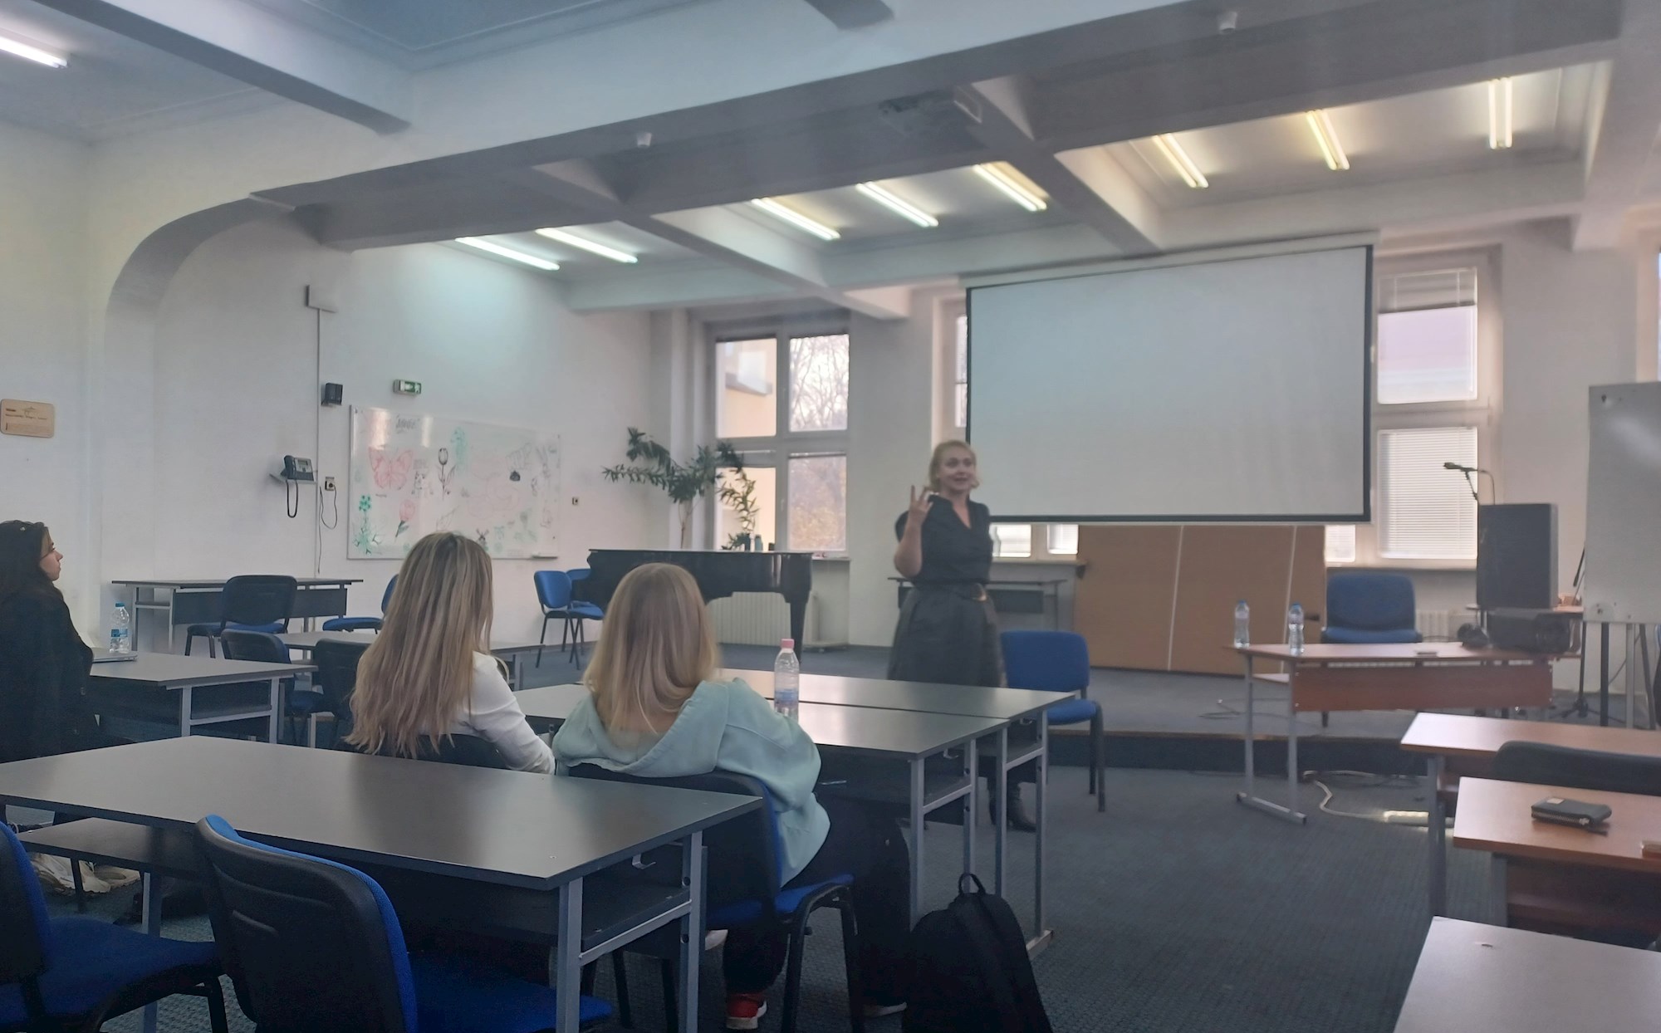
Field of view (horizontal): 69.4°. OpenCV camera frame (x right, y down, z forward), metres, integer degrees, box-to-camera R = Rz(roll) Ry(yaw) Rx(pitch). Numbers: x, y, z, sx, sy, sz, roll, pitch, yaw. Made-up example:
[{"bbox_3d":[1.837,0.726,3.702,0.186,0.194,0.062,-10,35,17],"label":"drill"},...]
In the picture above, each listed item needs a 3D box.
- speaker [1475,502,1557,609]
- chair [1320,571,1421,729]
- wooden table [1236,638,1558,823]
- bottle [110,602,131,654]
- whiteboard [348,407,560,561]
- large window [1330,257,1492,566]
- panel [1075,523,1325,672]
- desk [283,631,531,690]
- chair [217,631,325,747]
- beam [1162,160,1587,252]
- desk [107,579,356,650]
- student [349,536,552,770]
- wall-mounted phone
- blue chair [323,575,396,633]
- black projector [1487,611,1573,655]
[{"bbox_3d":[3.775,0.222,6.616,0.355,0.580,0.330,-1,-2,41],"label":"speaker"},{"bbox_3d":[3.135,0.773,6.950,0.560,0.855,0.590,0,-2,22],"label":"chair"},{"bbox_3d":[2.700,1.038,5.930,1.420,0.736,0.660,1,-2,-13],"label":"wooden table"},{"bbox_3d":[-2.950,0.458,4.985,0.072,0.215,0.072,0,-2,29],"label":"bottle"},{"bbox_3d":[-3.262,-0.233,10.695,0.030,1.246,2.449,0,-2,29],"label":"whiteboard"},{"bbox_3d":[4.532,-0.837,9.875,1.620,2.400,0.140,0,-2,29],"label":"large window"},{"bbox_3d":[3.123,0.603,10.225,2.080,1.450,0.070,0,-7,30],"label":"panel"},{"bbox_3d":[-2.197,0.983,5.828,1.610,0.754,0.620,0,-2,29],"label":"desk"},{"bbox_3d":[-2.539,0.949,5.740,0.520,0.810,0.550,0,-2,29],"label":"chair"},{"bbox_3d":[3.864,-2.216,8.748,2.770,0.320,0.360,0,-2,29],"label":"beam"},{"bbox_3d":[-4.135,0.822,8.457,0.630,0.740,1.500,0,-2,29],"label":"desk"},{"bbox_3d":[-0.852,0.678,3.309,0.560,1.264,0.880,0,-2,29],"label":"student"},{"bbox_3d":[-4.257,-0.237,9.539,0.220,0.490,0.260,0,-2,29],"label":"wall-mounted phone"},{"bbox_3d":[-3.270,0.793,8.350,0.540,0.820,0.500,1,-2,0],"label":"blue chair"},{"bbox_3d":[3.520,0.588,6.020,0.245,0.178,0.300,1,-2,-13],"label":"black projector"}]

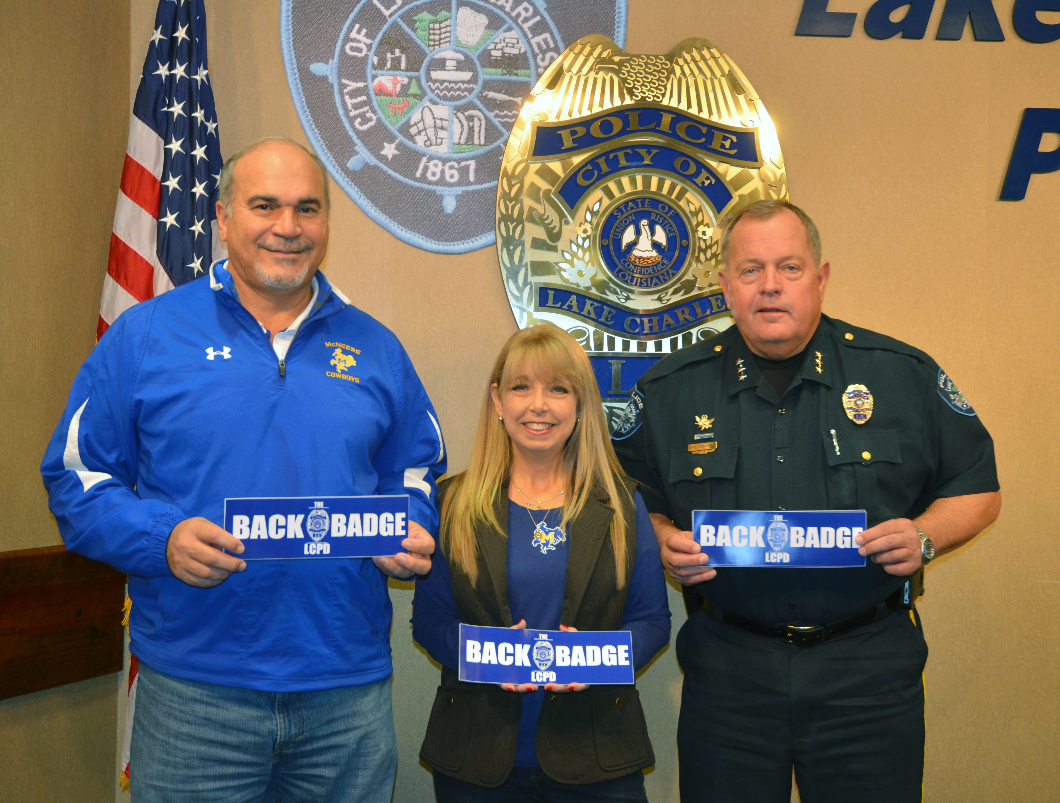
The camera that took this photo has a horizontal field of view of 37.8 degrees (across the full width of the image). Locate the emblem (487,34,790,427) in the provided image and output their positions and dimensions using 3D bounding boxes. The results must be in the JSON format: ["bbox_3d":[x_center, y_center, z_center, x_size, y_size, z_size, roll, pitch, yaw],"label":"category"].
[{"bbox_3d":[0.218,-0.339,3.030,0.570,0.755,0.045,1,0,-5],"label":"emblem"}]

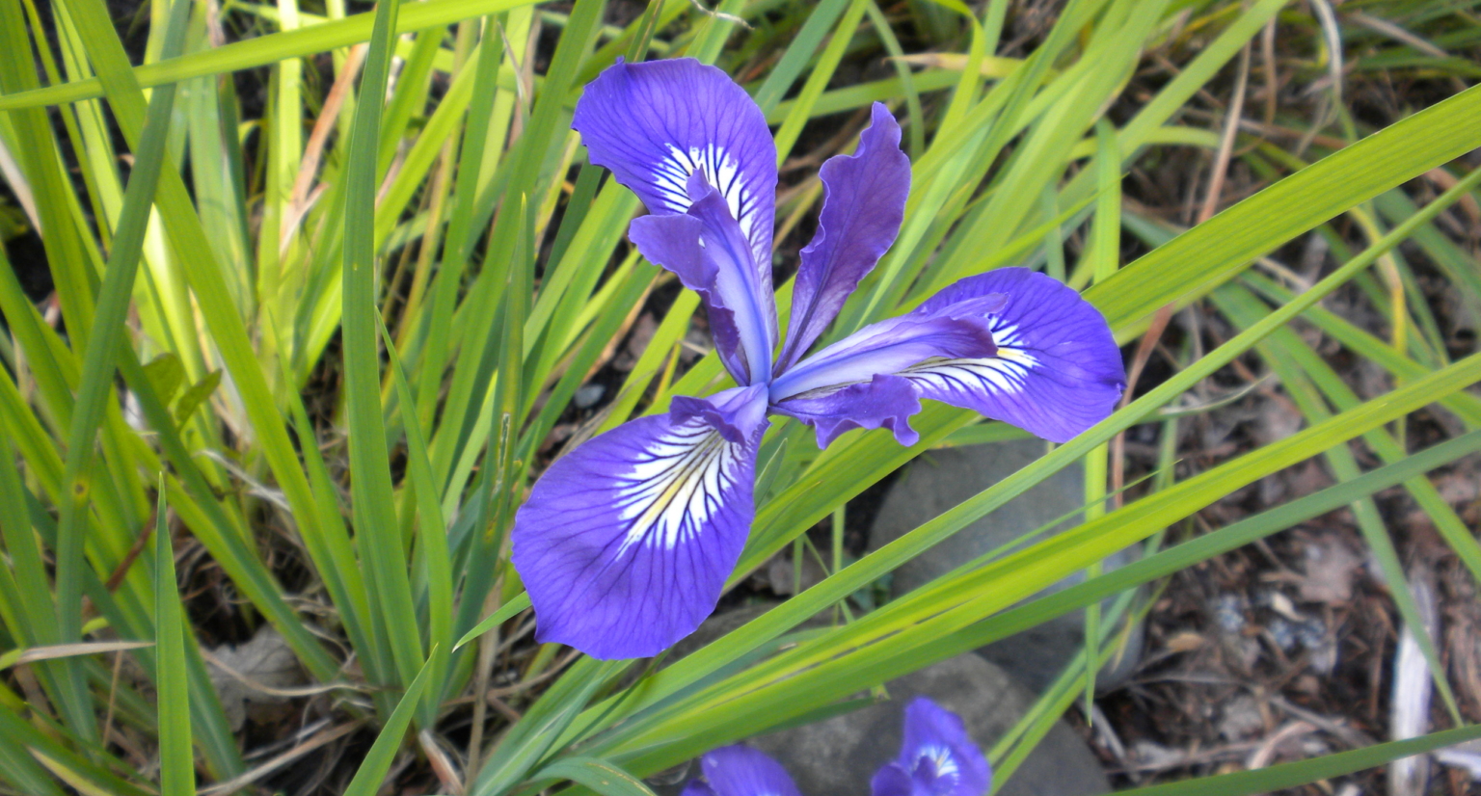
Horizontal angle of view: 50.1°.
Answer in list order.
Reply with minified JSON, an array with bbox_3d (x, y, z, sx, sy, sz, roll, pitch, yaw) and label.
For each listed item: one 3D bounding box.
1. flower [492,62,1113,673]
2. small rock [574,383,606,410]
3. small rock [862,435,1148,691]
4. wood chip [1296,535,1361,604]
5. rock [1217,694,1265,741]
[{"bbox_3d":[0.012,-0.007,0.250,0.097,0.045,0.105,4,56,0],"label":"flower"},{"bbox_3d":[-0.069,-0.001,0.724,0.015,0.009,0.014,4,56,0],"label":"small rock"},{"bbox_3d":[0.109,0.068,0.663,0.116,0.070,0.118,4,56,0],"label":"small rock"},{"bbox_3d":[0.255,0.074,0.687,0.026,0.015,0.033,4,56,0],"label":"wood chip"},{"bbox_3d":[0.205,0.131,0.648,0.019,0.012,0.020,4,56,0],"label":"rock"}]

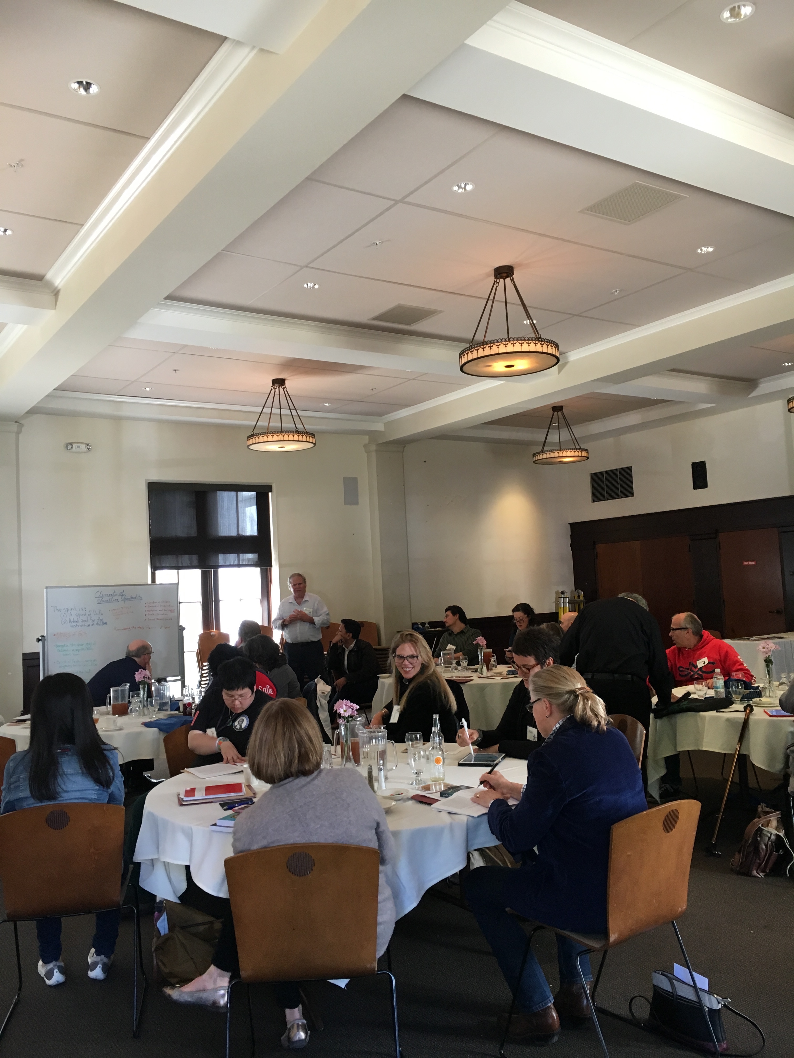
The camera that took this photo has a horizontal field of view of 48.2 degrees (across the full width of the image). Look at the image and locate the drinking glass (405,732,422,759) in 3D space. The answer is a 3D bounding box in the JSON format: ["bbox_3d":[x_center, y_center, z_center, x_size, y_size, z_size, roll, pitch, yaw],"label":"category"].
[{"bbox_3d":[0.078,1.054,4.240,0.080,0.156,0.080,-3,-4,0],"label":"drinking glass"}]

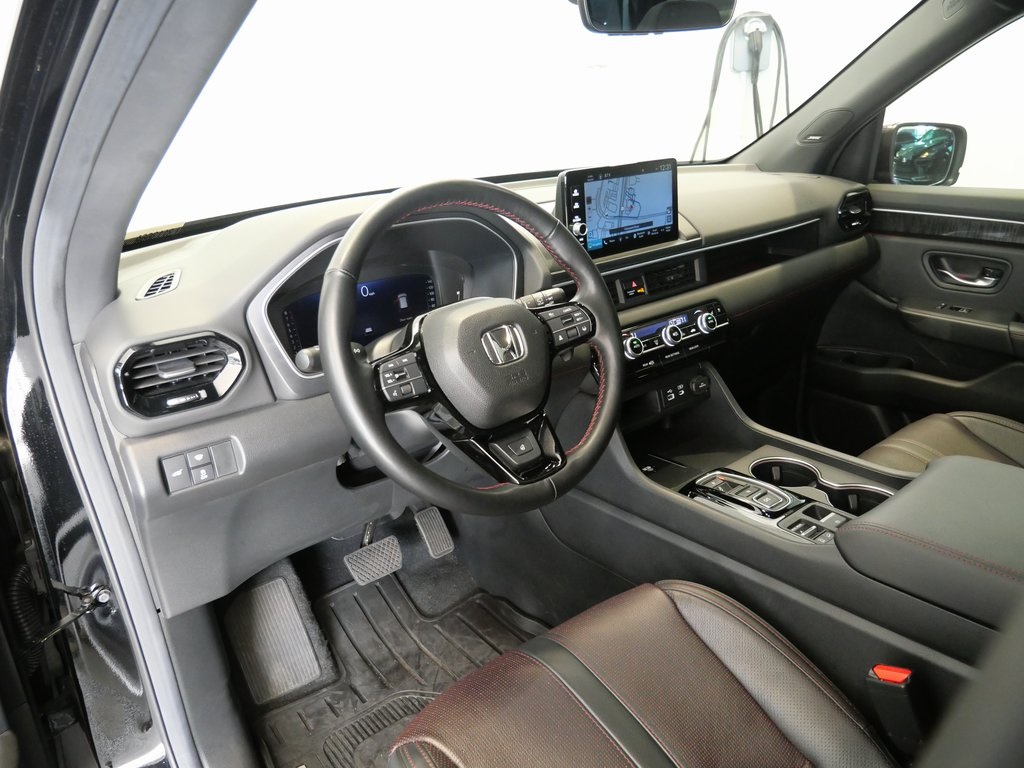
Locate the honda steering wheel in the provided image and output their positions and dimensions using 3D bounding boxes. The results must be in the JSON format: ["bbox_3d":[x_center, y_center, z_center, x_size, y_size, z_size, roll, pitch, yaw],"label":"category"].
[{"bbox_3d":[-0.032,-0.045,0.802,0.380,0.380,0.095,-19,-3,-35],"label":"honda steering wheel"}]

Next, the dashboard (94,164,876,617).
[{"bbox_3d":[0.106,-0.183,1.229,1.480,0.380,0.450,-19,26,-35],"label":"dashboard"}]

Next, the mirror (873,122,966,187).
[{"bbox_3d":[0.987,-0.551,1.719,0.225,0.165,0.120,-9,22,-15],"label":"mirror"}]

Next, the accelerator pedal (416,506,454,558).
[{"bbox_3d":[-0.155,0.293,1.395,0.047,0.093,0.028,-19,-9,-35],"label":"accelerator pedal"}]

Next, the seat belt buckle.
[{"bbox_3d":[0.433,0.366,0.799,0.030,0.100,0.051,-19,3,-35],"label":"seat belt buckle"}]

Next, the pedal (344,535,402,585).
[{"bbox_3d":[-0.245,0.317,1.269,0.094,0.058,0.026,-19,-9,-35],"label":"pedal"}]

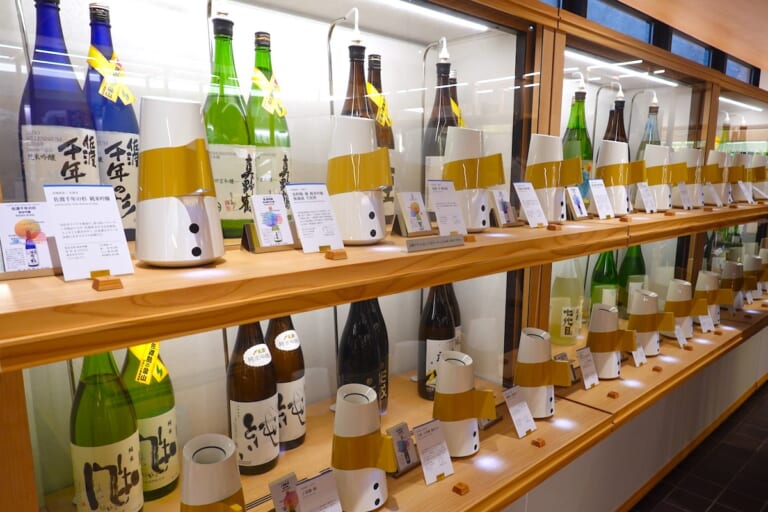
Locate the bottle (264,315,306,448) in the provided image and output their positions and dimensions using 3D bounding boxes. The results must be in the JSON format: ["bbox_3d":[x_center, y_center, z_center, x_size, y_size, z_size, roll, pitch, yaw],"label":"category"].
[{"bbox_3d":[-0.243,0.253,1.217,0.105,0.402,0.105,-8,12,-40],"label":"bottle"}]

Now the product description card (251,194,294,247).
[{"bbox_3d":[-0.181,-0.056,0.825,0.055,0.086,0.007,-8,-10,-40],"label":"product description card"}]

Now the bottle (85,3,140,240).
[{"bbox_3d":[-0.486,-0.230,0.904,0.105,0.402,0.105,-8,12,-40],"label":"bottle"}]

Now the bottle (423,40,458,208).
[{"bbox_3d":[0.154,-0.307,1.330,0.105,0.420,0.105,0,9,0],"label":"bottle"}]

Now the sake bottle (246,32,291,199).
[{"bbox_3d":[-0.252,-0.258,1.093,0.105,0.405,0.105,-8,12,-40],"label":"sake bottle"}]

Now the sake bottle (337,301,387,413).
[{"bbox_3d":[-0.057,0.240,1.293,0.105,0.405,0.105,-8,12,-40],"label":"sake bottle"}]

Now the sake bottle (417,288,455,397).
[{"bbox_3d":[0.148,0.190,1.435,0.105,0.405,0.105,0,9,0],"label":"sake bottle"}]

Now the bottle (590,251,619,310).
[{"bbox_3d":[0.913,0.111,2.114,0.105,0.405,0.105,-8,12,-40],"label":"bottle"}]

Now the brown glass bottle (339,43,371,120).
[{"bbox_3d":[-0.061,-0.275,1.199,0.105,0.405,0.105,-8,12,-40],"label":"brown glass bottle"}]

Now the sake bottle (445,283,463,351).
[{"bbox_3d":[0.178,0.175,1.538,0.105,0.402,0.105,-8,12,-40],"label":"sake bottle"}]

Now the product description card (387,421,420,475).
[{"bbox_3d":[0.040,0.406,1.083,0.054,0.089,0.007,-8,-12,-41],"label":"product description card"}]

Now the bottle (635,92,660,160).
[{"bbox_3d":[1.157,-0.449,2.228,0.105,0.430,0.105,-8,12,-40],"label":"bottle"}]

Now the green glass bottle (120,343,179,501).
[{"bbox_3d":[-0.478,0.282,1.033,0.105,0.402,0.105,-8,12,-40],"label":"green glass bottle"}]

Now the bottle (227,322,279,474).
[{"bbox_3d":[-0.286,0.267,1.121,0.105,0.405,0.105,-8,12,-40],"label":"bottle"}]

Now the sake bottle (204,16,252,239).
[{"bbox_3d":[-0.306,-0.244,1.001,0.105,0.407,0.105,-8,12,-40],"label":"sake bottle"}]

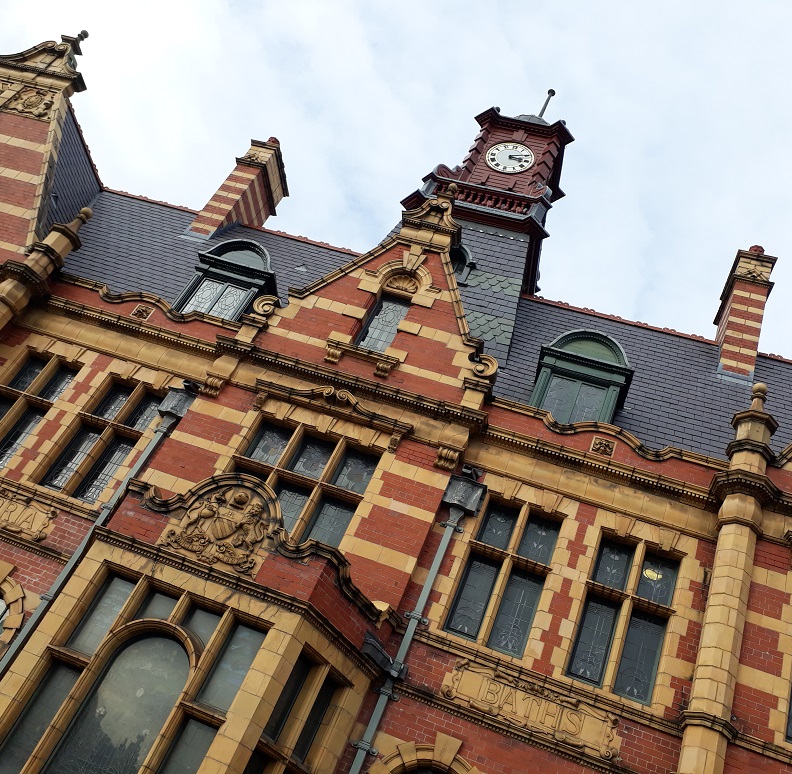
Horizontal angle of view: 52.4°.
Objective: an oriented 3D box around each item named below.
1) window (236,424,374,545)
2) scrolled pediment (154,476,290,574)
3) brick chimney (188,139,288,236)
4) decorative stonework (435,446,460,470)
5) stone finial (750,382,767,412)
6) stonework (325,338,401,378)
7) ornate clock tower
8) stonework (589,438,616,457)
[{"bbox_3d":[-1.607,1.641,12.267,2.192,2.359,0.300,16,-34,15],"label":"window"},{"bbox_3d":[-2.123,1.702,10.294,1.407,1.287,0.300,16,-34,15],"label":"scrolled pediment"},{"bbox_3d":[-4.034,-4.853,21.379,0.840,4.340,1.730,16,-34,15],"label":"brick chimney"},{"bbox_3d":[0.772,1.120,12.179,0.321,0.352,0.240,16,-34,15],"label":"decorative stonework"},{"bbox_3d":[5.507,0.195,12.256,0.230,0.660,0.230,16,-34,15],"label":"stone finial"},{"bbox_3d":[-0.631,-0.417,13.449,1.291,0.457,0.220,16,-34,15],"label":"stonework"},{"bbox_3d":[2.714,-4.859,20.980,3.660,10.000,3.660,16,-34,15],"label":"ornate clock tower"},{"bbox_3d":[3.259,0.928,12.646,0.368,0.329,0.090,16,-34,15],"label":"stonework"}]

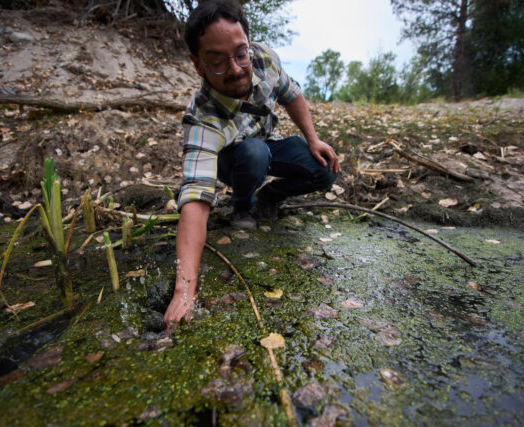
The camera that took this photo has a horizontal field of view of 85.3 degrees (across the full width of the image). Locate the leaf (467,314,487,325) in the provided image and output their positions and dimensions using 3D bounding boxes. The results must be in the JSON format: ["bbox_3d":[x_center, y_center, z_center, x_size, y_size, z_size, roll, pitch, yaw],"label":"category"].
[{"bbox_3d":[0.613,0.302,0.814,0.048,0.012,0.039,3,16,11],"label":"leaf"}]

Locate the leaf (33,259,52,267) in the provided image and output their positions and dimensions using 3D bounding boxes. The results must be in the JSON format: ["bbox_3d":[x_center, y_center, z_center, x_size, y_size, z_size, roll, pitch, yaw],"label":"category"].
[{"bbox_3d":[-0.759,0.176,0.989,0.052,0.008,0.047,-9,17,-29],"label":"leaf"}]

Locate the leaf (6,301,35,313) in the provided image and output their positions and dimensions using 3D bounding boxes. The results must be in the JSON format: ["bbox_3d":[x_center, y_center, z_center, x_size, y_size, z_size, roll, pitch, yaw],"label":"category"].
[{"bbox_3d":[-0.730,0.281,0.862,0.048,0.012,0.067,12,17,44],"label":"leaf"}]

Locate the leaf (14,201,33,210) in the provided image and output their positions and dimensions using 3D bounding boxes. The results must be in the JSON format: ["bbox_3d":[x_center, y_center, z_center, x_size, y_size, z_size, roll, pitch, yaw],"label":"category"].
[{"bbox_3d":[-1.264,-0.046,1.503,0.098,0.020,0.053,22,39,21],"label":"leaf"}]

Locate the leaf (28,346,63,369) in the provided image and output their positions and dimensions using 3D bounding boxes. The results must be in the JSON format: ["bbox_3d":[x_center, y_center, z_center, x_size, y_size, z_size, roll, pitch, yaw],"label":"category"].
[{"bbox_3d":[-0.506,0.342,0.672,0.065,0.012,0.061,-6,16,-20],"label":"leaf"}]

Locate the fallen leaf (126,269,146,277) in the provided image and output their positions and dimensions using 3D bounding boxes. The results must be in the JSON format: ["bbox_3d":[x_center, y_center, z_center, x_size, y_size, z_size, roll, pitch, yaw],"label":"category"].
[{"bbox_3d":[-0.477,0.227,1.080,0.067,0.015,0.049,-5,16,-18],"label":"fallen leaf"}]

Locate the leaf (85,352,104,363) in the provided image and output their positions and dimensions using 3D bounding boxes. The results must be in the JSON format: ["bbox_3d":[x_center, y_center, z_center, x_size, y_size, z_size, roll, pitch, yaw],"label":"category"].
[{"bbox_3d":[-0.334,0.288,0.572,0.034,0.009,0.024,-5,16,-17],"label":"leaf"}]

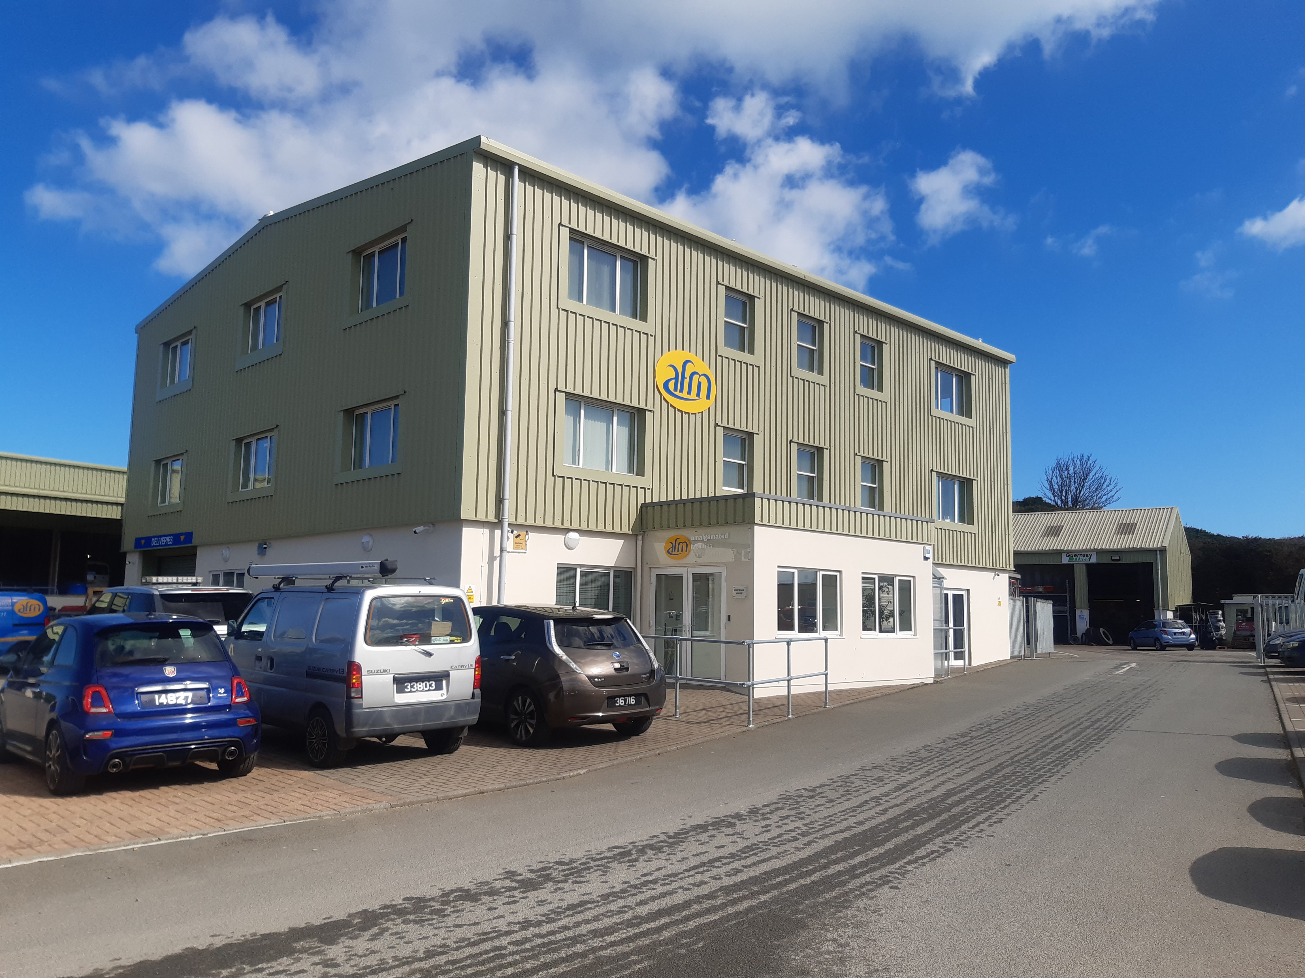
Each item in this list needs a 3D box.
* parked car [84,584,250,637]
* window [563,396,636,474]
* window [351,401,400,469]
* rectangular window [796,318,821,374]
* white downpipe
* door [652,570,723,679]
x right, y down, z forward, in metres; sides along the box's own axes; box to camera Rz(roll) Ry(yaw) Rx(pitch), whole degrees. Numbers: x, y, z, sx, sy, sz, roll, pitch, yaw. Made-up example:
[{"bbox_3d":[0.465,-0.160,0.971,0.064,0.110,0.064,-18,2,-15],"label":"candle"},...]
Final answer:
[{"bbox_3d":[-8.959,2.703,17.857,4.500,1.770,1.880,-6,-10,44],"label":"parked car"},{"bbox_3d":[-1.078,-0.995,19.460,2.068,1.353,0.120,8,-10,-44],"label":"window"},{"bbox_3d":[-5.106,-0.971,18.149,1.900,1.220,0.120,-6,-9,44],"label":"window"},{"bbox_3d":[3.556,-3.324,22.639,0.920,1.240,0.120,7,-9,-43],"label":"rectangular window"},{"bbox_3d":[-2.417,-1.140,16.336,0.120,8.950,0.120,7,-9,-43],"label":"white downpipe"},{"bbox_3d":[0.690,2.566,18.685,0.100,2.148,1.998,8,-10,-44],"label":"door"}]

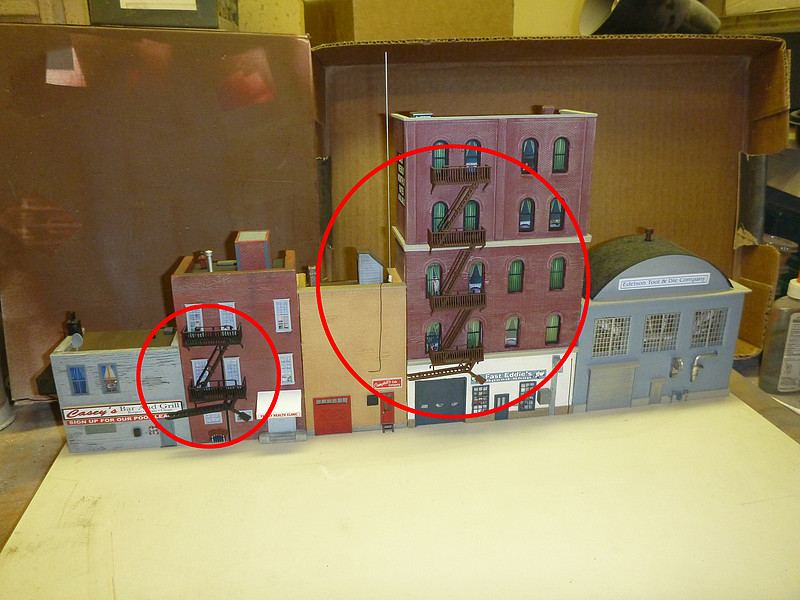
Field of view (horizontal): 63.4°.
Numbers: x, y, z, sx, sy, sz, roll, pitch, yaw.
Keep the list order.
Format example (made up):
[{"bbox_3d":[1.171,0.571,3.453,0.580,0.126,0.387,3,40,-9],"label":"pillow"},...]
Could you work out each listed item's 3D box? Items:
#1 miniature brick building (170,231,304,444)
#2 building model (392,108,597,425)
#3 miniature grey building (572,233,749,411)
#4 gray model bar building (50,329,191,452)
[{"bbox_3d":[-0.129,0.031,0.536,0.093,0.161,0.068,-3,19,-8],"label":"miniature brick building"},{"bbox_3d":[0.074,-0.028,0.551,0.150,0.258,0.079,-3,19,-8],"label":"building model"},{"bbox_3d":[0.224,0.016,0.593,0.159,0.144,0.068,-4,19,-9],"label":"miniature grey building"},{"bbox_3d":[-0.222,0.070,0.537,0.094,0.088,0.056,-3,19,-8],"label":"gray model bar building"}]

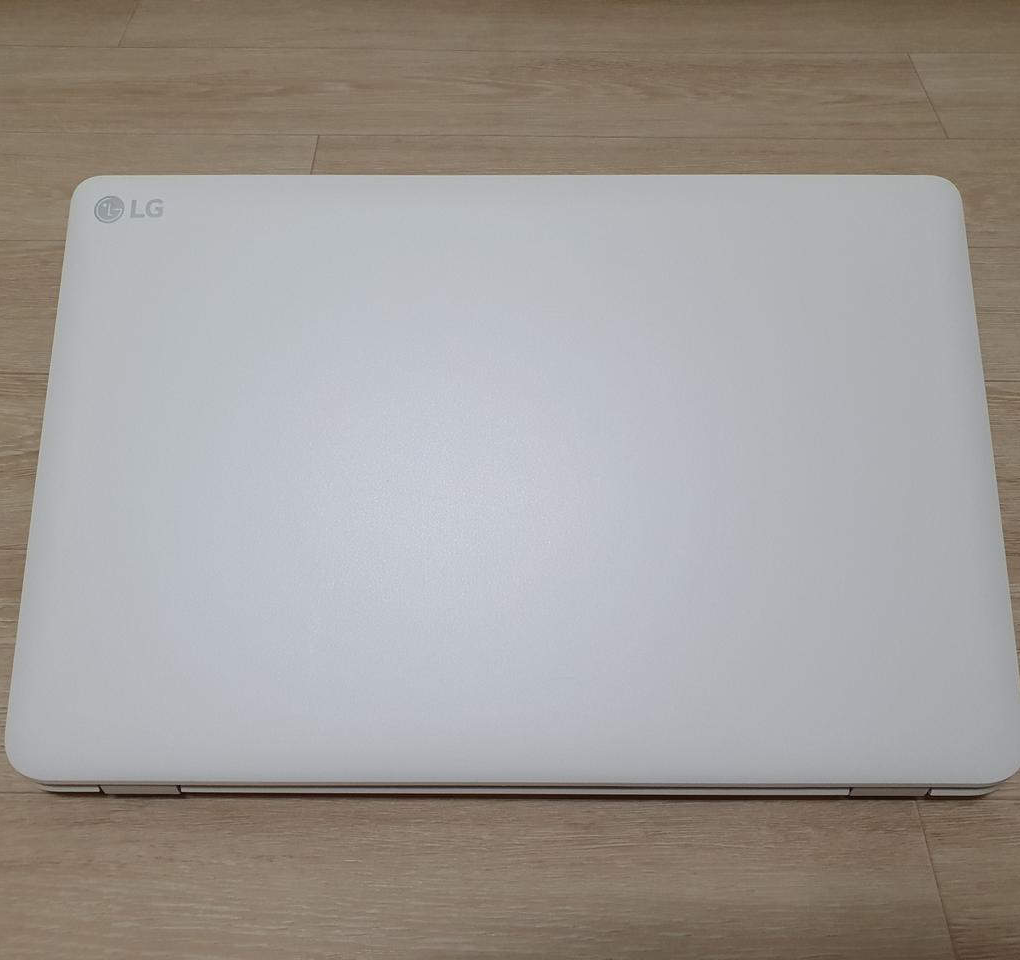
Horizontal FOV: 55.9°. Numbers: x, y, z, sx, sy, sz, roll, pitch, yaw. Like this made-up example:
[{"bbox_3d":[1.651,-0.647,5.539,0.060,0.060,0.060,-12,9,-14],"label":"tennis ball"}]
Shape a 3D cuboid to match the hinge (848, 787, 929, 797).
[{"bbox_3d":[0.141,0.113,0.361,0.030,0.010,0.009,0,52,0],"label":"hinge"}]

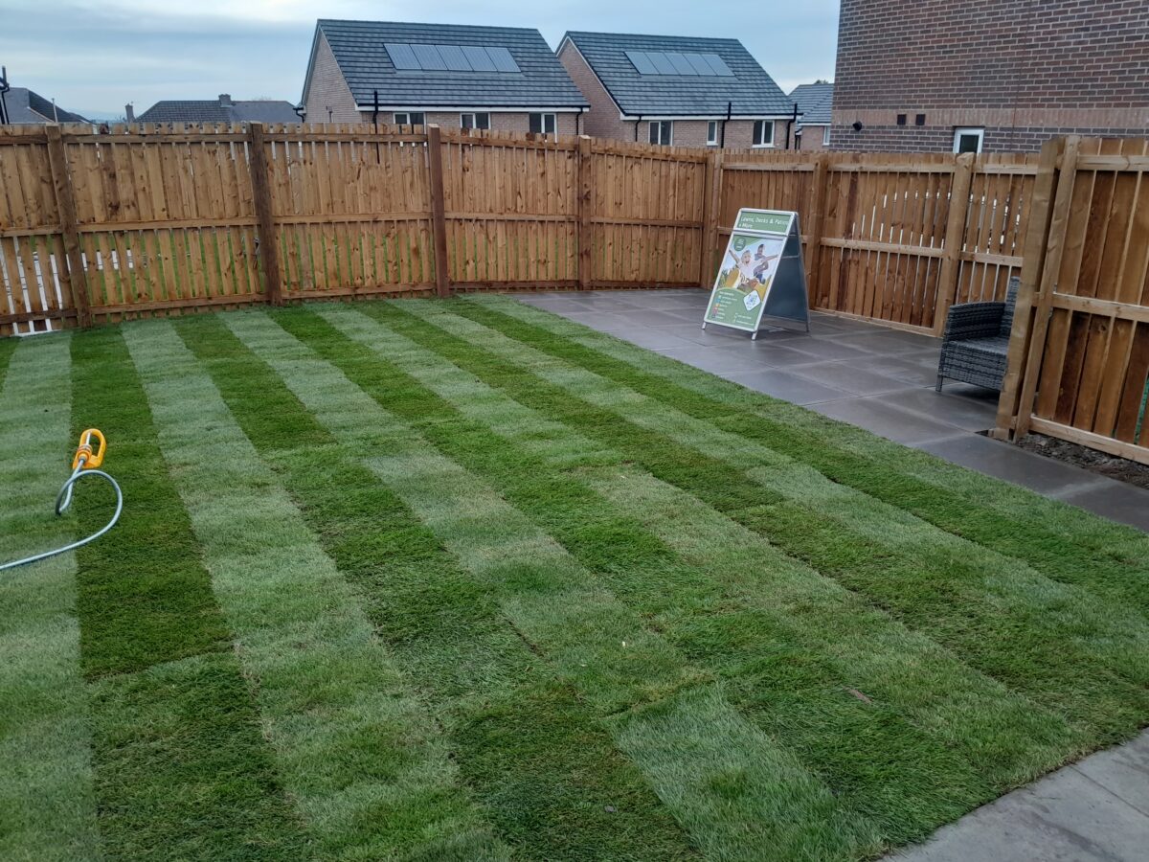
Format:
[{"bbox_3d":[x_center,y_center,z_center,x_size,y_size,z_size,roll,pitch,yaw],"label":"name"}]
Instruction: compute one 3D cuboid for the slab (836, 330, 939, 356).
[{"bbox_3d":[2.706,-0.803,7.894,0.600,0.030,0.900,-9,20,-27],"label":"slab"}]

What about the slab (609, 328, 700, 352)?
[{"bbox_3d":[0.688,-0.811,7.839,0.605,0.040,0.905,-8,20,-27],"label":"slab"}]

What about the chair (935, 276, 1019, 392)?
[{"bbox_3d":[3.086,-0.637,6.102,0.660,0.780,0.620,-12,23,-30],"label":"chair"}]

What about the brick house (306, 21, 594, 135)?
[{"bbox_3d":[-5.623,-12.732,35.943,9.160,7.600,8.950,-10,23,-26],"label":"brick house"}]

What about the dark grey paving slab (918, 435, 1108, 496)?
[{"bbox_3d":[2.392,0.195,4.824,0.605,0.040,0.905,-8,20,-27],"label":"dark grey paving slab"}]

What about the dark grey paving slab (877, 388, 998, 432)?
[{"bbox_3d":[2.502,-0.135,5.847,0.600,0.030,0.900,-9,20,-27],"label":"dark grey paving slab"}]

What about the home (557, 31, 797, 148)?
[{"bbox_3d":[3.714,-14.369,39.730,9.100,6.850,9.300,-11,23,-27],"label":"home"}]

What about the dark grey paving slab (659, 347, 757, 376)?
[{"bbox_3d":[1.121,-0.559,7.077,0.600,0.030,0.900,-9,20,-27],"label":"dark grey paving slab"}]

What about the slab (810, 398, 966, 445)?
[{"bbox_3d":[1.966,-0.057,5.578,0.605,0.040,0.905,-8,20,-27],"label":"slab"}]

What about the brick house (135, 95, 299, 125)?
[{"bbox_3d":[-31.681,-26.759,79.110,16.500,7.800,8.200,-5,21,-15],"label":"brick house"}]

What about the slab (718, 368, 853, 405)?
[{"bbox_3d":[1.548,-0.306,6.326,0.600,0.030,0.900,-9,20,-27],"label":"slab"}]

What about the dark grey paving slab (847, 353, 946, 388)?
[{"bbox_3d":[2.629,-0.463,6.895,0.605,0.040,0.905,-8,20,-27],"label":"dark grey paving slab"}]

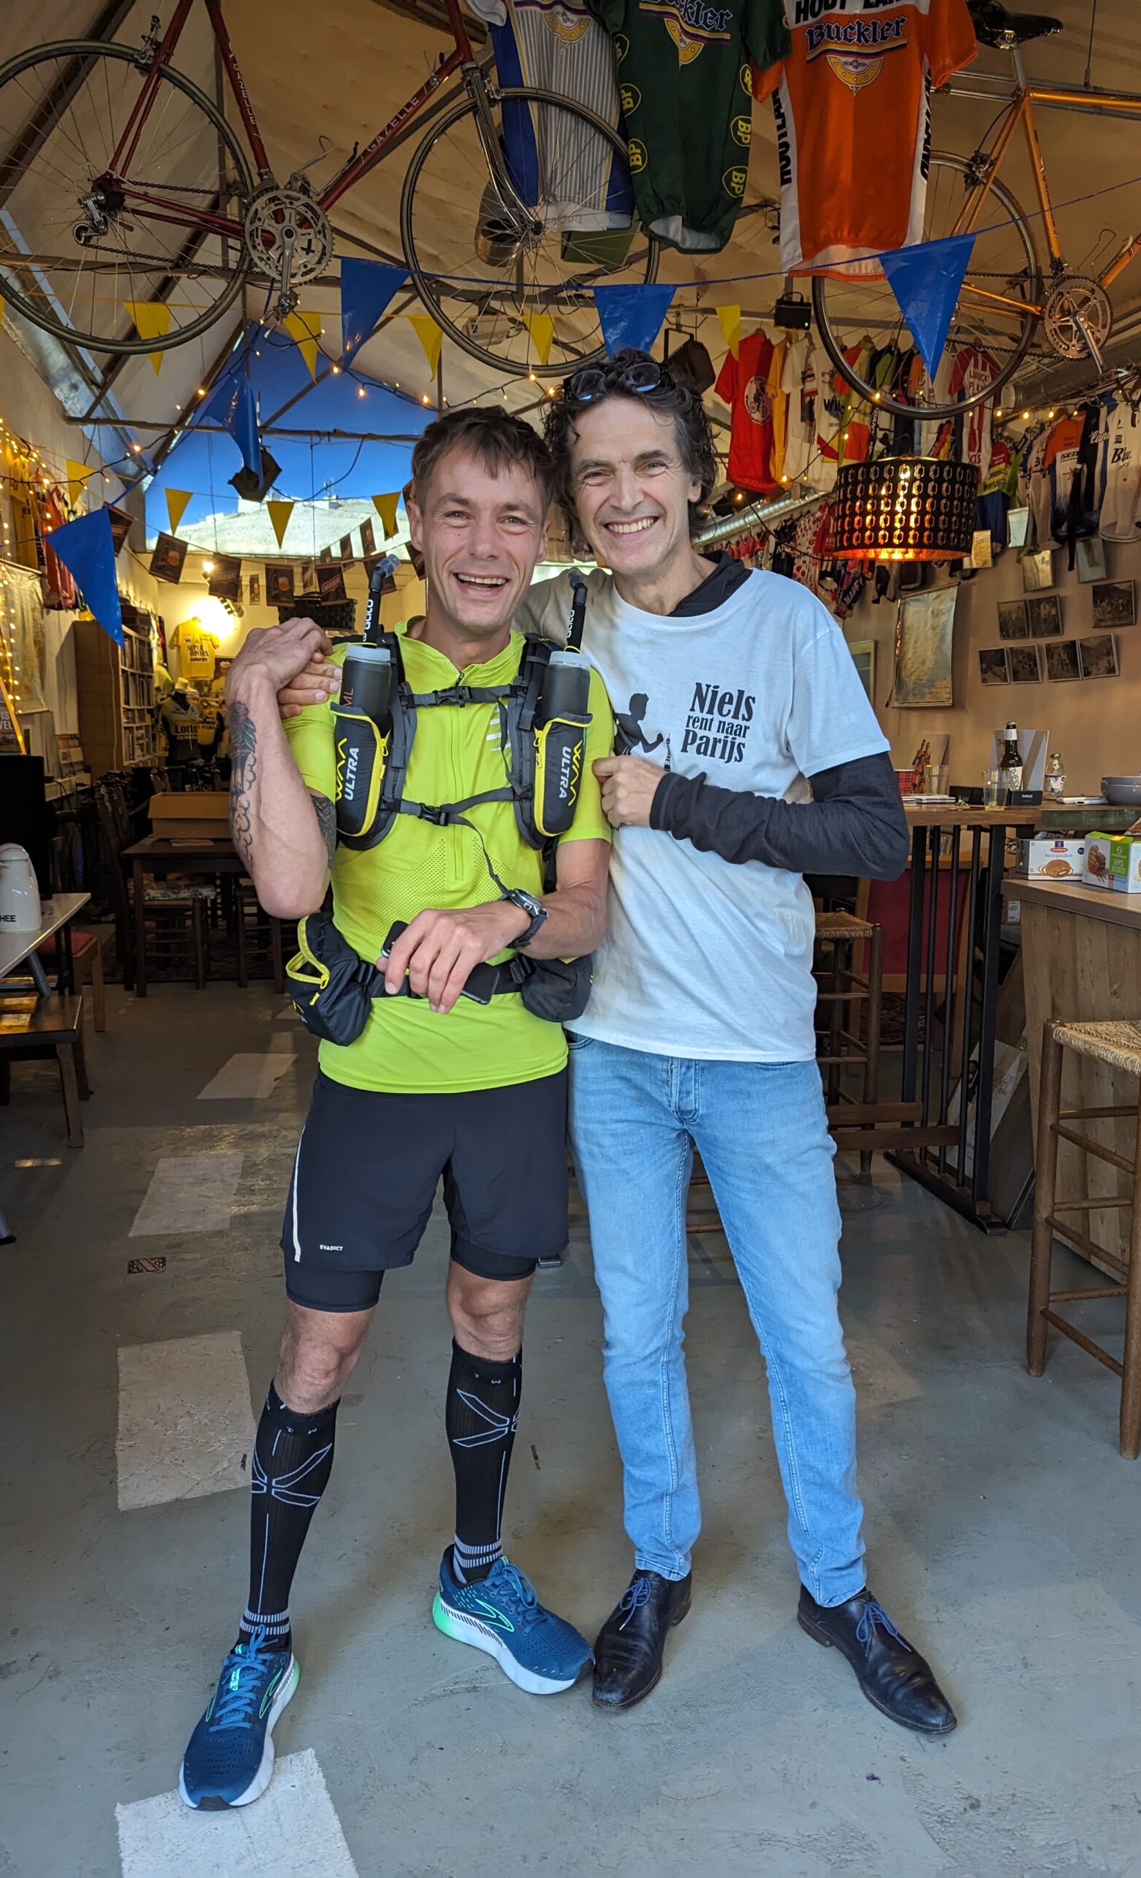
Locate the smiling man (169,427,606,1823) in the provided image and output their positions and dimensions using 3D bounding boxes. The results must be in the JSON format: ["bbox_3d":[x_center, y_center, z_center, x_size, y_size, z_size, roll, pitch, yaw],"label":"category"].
[{"bbox_3d":[-0.220,0.203,1.751,0.550,1.750,0.480,-1,9,-8],"label":"smiling man"}]

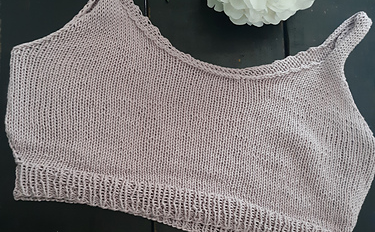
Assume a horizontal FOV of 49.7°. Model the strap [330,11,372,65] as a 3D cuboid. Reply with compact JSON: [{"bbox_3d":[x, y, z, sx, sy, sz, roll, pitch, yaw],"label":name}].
[{"bbox_3d":[0.180,-0.089,0.446,0.030,0.012,0.063,40,82,3],"label":"strap"}]

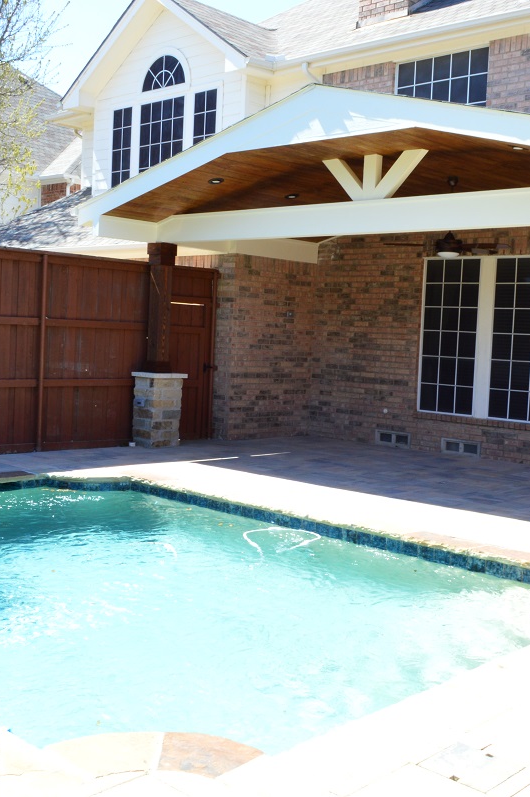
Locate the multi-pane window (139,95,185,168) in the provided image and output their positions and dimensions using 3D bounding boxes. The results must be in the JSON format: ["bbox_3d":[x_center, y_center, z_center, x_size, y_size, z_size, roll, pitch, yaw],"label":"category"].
[{"bbox_3d":[-1.729,-4.289,15.142,1.094,1.420,0.100,6,5,40],"label":"multi-pane window"}]

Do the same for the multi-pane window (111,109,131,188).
[{"bbox_3d":[-2.491,-4.365,15.785,0.516,1.420,0.100,6,5,40],"label":"multi-pane window"}]

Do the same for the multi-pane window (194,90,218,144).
[{"bbox_3d":[-0.954,-4.213,14.489,0.522,1.420,0.100,6,5,40],"label":"multi-pane window"}]

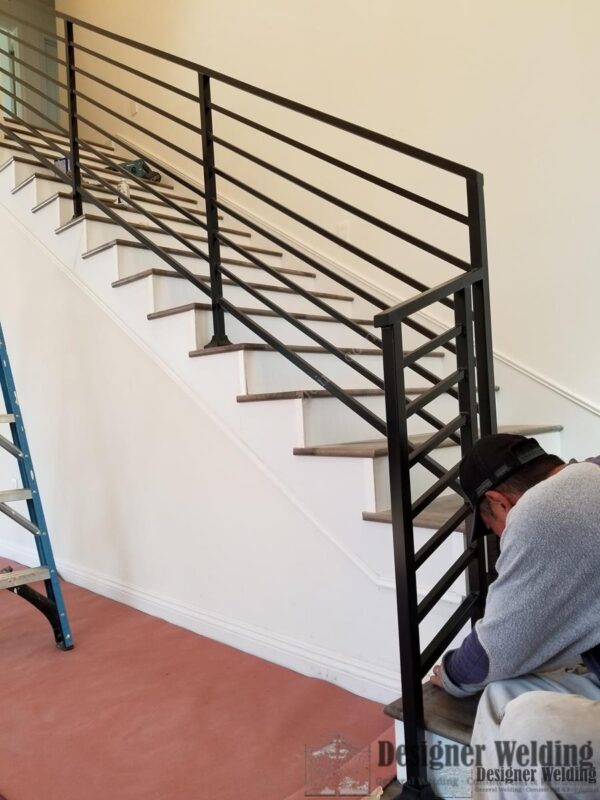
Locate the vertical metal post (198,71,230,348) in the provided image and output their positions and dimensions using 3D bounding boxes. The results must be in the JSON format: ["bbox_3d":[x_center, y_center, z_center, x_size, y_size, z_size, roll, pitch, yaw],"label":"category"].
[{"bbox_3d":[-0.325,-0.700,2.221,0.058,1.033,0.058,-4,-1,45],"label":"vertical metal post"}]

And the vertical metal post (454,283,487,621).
[{"bbox_3d":[0.403,0.183,1.404,0.035,0.894,0.035,-4,-1,45],"label":"vertical metal post"}]

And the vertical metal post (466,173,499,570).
[{"bbox_3d":[0.458,-0.034,1.472,0.036,1.050,0.036,-4,-1,45],"label":"vertical metal post"}]

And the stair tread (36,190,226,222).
[{"bbox_3d":[-0.875,-1.033,3.568,0.331,0.024,1.263,-4,-1,45],"label":"stair tread"}]

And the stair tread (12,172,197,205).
[{"bbox_3d":[-1.078,-1.202,3.762,0.331,0.024,1.263,-4,-1,45],"label":"stair tread"}]

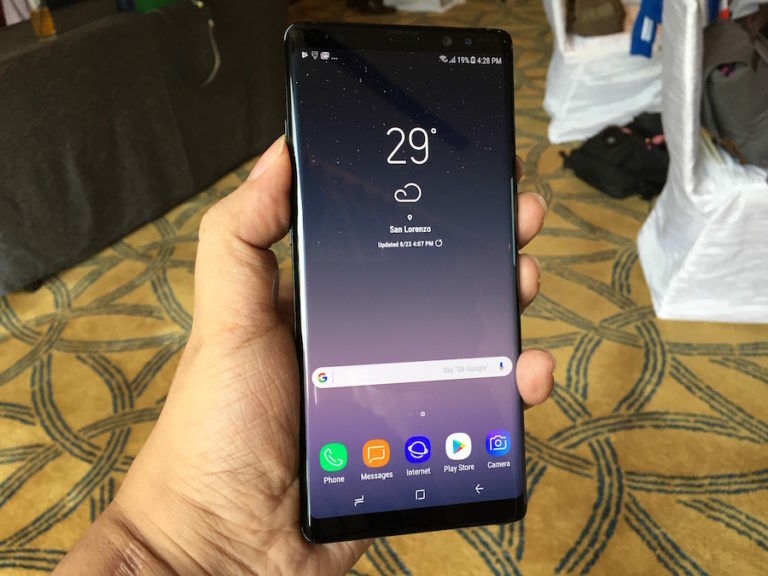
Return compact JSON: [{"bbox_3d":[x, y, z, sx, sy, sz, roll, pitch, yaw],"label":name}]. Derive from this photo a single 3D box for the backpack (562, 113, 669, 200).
[{"bbox_3d":[1.014,-0.586,2.698,0.420,0.180,0.330,-28,41,-14],"label":"backpack"}]

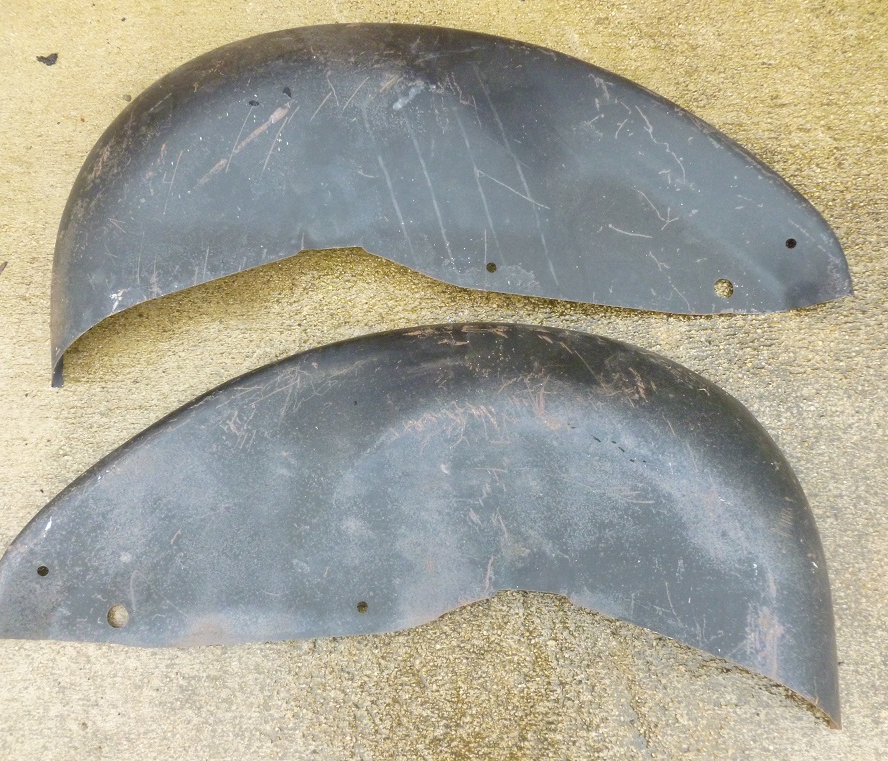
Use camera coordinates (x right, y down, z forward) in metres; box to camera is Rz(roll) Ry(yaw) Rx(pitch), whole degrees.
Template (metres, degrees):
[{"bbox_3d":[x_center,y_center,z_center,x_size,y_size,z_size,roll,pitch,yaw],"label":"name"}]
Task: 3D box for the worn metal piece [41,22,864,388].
[{"bbox_3d":[-0.016,-0.241,0.946,0.922,0.088,0.398,-6,79,0],"label":"worn metal piece"}]

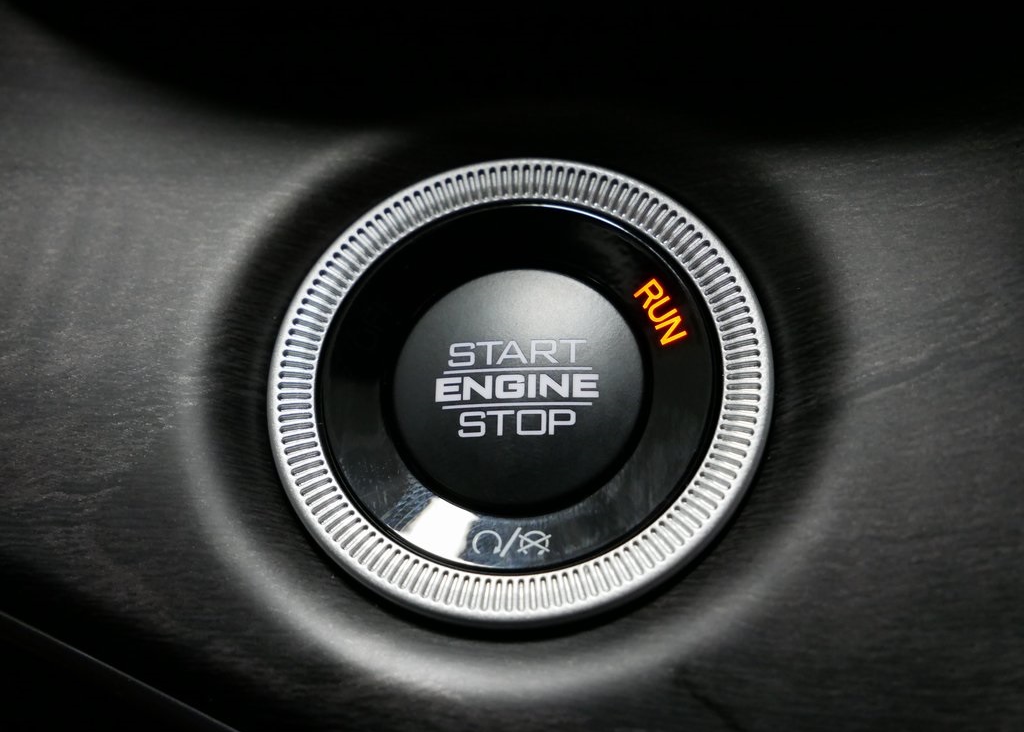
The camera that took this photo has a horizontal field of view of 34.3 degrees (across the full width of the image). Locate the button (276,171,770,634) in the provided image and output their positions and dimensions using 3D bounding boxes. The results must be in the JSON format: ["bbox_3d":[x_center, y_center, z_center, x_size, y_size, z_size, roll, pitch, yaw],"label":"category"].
[{"bbox_3d":[0.001,0.002,0.159,0.047,0.006,0.047,-2,65,6],"label":"button"}]

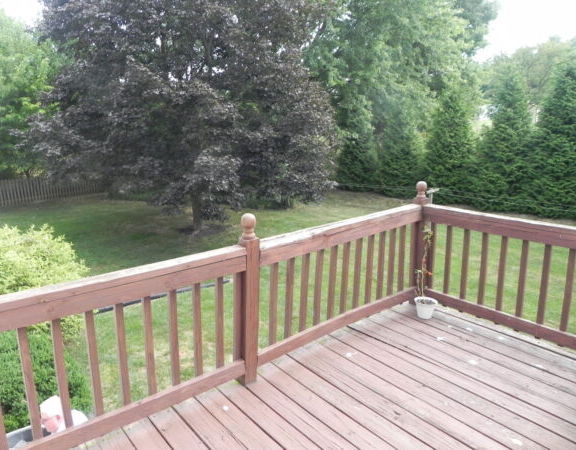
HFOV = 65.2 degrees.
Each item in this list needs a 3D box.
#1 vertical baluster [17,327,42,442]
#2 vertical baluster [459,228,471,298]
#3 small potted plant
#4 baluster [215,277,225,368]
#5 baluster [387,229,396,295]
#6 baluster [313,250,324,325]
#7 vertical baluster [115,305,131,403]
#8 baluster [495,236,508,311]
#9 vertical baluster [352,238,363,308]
[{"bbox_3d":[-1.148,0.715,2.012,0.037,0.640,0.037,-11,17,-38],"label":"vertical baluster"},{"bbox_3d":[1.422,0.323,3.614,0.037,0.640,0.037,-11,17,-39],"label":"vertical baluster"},{"bbox_3d":[1.145,0.401,3.728,0.190,0.730,0.185,4,14,18],"label":"small potted plant"},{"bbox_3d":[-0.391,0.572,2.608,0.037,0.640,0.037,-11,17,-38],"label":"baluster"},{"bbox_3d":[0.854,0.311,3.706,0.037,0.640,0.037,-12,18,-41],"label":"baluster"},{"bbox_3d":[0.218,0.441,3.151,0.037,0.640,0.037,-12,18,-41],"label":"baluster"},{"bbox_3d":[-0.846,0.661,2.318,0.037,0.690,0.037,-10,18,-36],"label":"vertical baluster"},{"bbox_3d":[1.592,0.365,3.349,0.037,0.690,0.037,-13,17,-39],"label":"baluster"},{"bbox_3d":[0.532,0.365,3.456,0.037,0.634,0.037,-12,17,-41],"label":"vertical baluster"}]

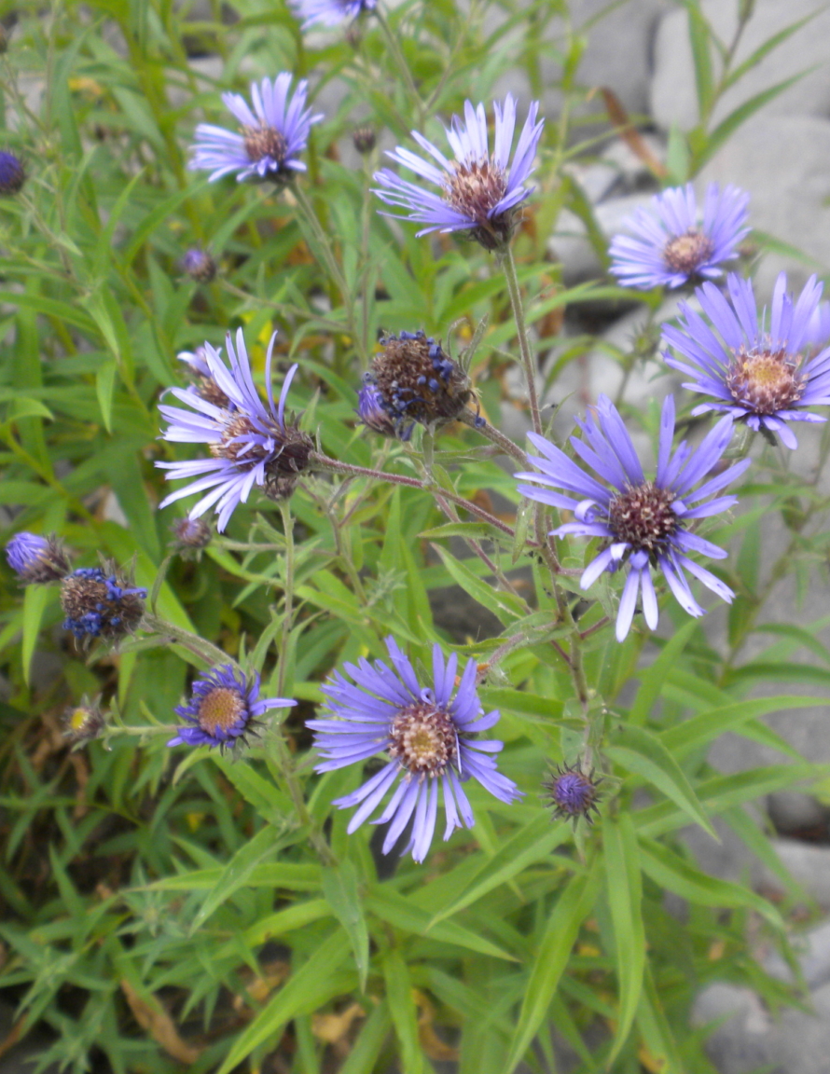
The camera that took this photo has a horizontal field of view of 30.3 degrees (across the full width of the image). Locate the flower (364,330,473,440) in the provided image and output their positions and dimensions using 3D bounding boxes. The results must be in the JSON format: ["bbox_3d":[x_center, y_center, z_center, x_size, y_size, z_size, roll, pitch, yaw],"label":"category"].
[{"bbox_3d":[0.001,-0.035,0.345,0.021,0.021,0.021,-43,43,17],"label":"flower"}]

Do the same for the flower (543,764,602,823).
[{"bbox_3d":[0.033,0.054,0.325,0.012,0.011,0.012,8,74,8],"label":"flower"}]

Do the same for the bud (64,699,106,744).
[{"bbox_3d":[-0.073,0.041,0.340,0.009,0.009,0.009,13,24,-48],"label":"bud"}]

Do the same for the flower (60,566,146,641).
[{"bbox_3d":[-0.074,0.016,0.365,0.018,0.017,0.017,9,33,-36],"label":"flower"}]

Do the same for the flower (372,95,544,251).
[{"bbox_3d":[0.011,-0.088,0.370,0.042,0.025,0.038,-12,41,12],"label":"flower"}]

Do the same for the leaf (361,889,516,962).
[{"bbox_3d":[0.007,0.106,0.420,0.049,0.006,0.010,26,48,15],"label":"leaf"}]

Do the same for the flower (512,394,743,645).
[{"bbox_3d":[0.045,-0.004,0.320,0.048,0.019,0.050,-2,72,7],"label":"flower"}]

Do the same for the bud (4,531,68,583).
[{"bbox_3d":[-0.083,0.004,0.335,0.013,0.010,0.010,19,38,-21],"label":"bud"}]

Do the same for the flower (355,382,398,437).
[{"bbox_3d":[-0.008,-0.027,0.330,0.010,0.012,0.010,-25,23,22],"label":"flower"}]

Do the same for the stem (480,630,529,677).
[{"bbox_3d":[0.021,0.028,0.365,0.003,0.003,0.016,38,66,25],"label":"stem"}]

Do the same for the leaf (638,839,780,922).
[{"bbox_3d":[0.079,0.092,0.410,0.044,0.009,0.010,31,52,13],"label":"leaf"}]

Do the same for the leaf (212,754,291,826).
[{"bbox_3d":[-0.042,0.065,0.390,0.025,0.004,0.007,42,60,-15],"label":"leaf"}]

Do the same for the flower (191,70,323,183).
[{"bbox_3d":[-0.044,-0.115,0.430,0.034,0.022,0.030,-12,44,14],"label":"flower"}]

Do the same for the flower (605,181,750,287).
[{"bbox_3d":[0.085,-0.096,0.490,0.044,0.017,0.040,-7,54,9],"label":"flower"}]

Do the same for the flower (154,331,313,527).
[{"bbox_3d":[-0.036,-0.022,0.310,0.025,0.038,0.036,13,37,-25],"label":"flower"}]

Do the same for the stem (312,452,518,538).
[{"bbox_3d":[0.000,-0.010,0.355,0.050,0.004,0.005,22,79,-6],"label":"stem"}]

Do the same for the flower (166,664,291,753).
[{"bbox_3d":[-0.044,0.041,0.365,0.028,0.013,0.019,24,91,24],"label":"flower"}]

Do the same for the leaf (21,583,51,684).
[{"bbox_3d":[-0.107,0.028,0.430,0.007,0.006,0.033,5,72,5],"label":"leaf"}]

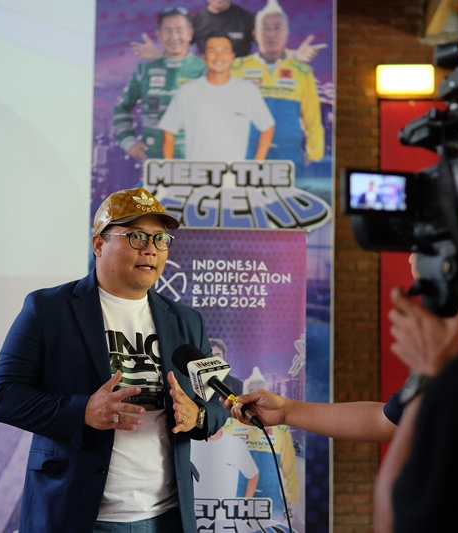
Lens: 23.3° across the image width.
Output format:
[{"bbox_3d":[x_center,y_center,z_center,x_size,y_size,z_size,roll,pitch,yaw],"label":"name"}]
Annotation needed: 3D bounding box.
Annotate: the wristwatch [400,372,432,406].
[{"bbox_3d":[0.249,0.161,1.450,0.048,0.043,0.060,28,-14,-24],"label":"wristwatch"}]

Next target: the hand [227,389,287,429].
[{"bbox_3d":[0.057,0.304,2.380,0.125,0.085,0.090,0,-3,6],"label":"hand"}]

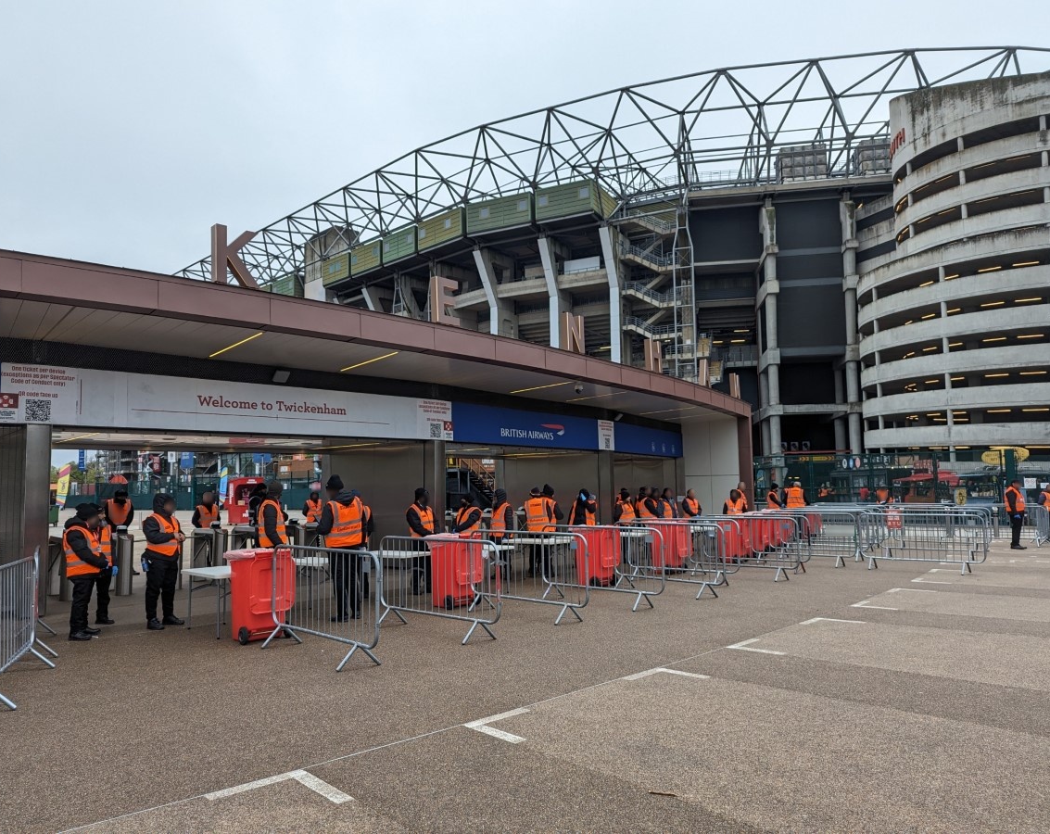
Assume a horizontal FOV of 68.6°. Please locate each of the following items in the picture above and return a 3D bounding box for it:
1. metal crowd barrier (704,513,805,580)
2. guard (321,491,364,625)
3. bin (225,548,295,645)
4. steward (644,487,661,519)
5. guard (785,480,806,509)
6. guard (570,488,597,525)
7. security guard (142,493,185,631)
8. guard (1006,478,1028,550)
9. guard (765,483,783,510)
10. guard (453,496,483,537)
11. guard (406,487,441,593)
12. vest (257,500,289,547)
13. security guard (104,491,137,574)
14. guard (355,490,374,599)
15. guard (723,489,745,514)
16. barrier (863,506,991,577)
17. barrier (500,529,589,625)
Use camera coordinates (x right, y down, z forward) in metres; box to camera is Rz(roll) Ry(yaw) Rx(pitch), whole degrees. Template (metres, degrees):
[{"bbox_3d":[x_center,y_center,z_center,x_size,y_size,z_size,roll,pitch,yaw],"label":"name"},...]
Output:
[{"bbox_3d":[4.030,2.430,14.260,2.260,1.100,0.460,-6,-7,44],"label":"metal crowd barrier"},{"bbox_3d":[-2.483,1.771,10.459,0.580,1.890,0.420,3,-7,-37],"label":"guard"},{"bbox_3d":[-3.140,2.032,8.968,0.760,1.060,0.580,-6,-7,43],"label":"bin"},{"bbox_3d":[3.027,2.535,18.379,0.380,1.700,0.500,-3,-6,23],"label":"steward"},{"bbox_3d":[8.161,2.862,23.281,0.560,1.760,0.360,-3,-6,19],"label":"guard"},{"bbox_3d":[1.242,2.407,16.621,0.550,1.710,0.400,-1,-5,6],"label":"guard"},{"bbox_3d":[-4.635,1.844,9.946,0.400,1.700,0.540,-3,-5,17],"label":"security guard"},{"bbox_3d":[13.154,2.600,20.556,0.420,1.790,0.500,-5,-7,37],"label":"guard"},{"bbox_3d":[7.429,2.854,22.880,0.450,1.730,0.480,-3,-6,18],"label":"guard"},{"bbox_3d":[-1.013,2.235,13.875,0.420,1.620,0.500,4,-7,-44],"label":"guard"},{"bbox_3d":[-1.697,2.067,12.803,0.400,1.730,0.520,-5,-7,41],"label":"guard"},{"bbox_3d":[-3.343,1.407,10.200,0.340,0.640,0.500,1,-5,-17],"label":"vest"},{"bbox_3d":[-8.706,2.462,16.519,0.580,1.790,0.380,2,-6,-30],"label":"security guard"},{"bbox_3d":[-2.626,2.022,12.171,0.520,1.720,0.380,1,-6,-18],"label":"guard"},{"bbox_3d":[5.265,2.648,19.330,0.550,1.650,0.420,-2,-6,15],"label":"guard"},{"bbox_3d":[7.777,2.490,15.195,2.300,1.116,0.480,-6,-7,42],"label":"barrier"},{"bbox_3d":[0.000,2.090,10.210,0.460,1.100,2.300,4,-7,-43],"label":"barrier"}]

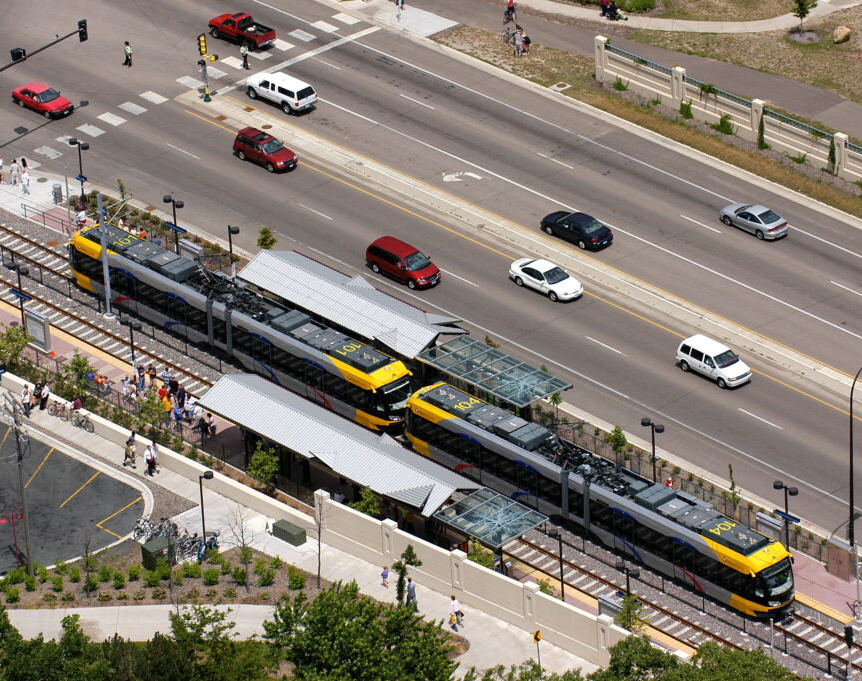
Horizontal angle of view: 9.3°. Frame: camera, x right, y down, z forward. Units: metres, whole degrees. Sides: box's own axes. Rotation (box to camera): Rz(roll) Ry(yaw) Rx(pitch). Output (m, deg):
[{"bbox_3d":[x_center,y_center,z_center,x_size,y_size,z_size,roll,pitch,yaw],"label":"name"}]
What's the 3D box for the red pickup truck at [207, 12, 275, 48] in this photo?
[{"bbox_3d":[-11.809,-19.745,336.171,4.750,1.650,1.780,23,38,39],"label":"red pickup truck"}]

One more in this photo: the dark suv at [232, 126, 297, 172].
[{"bbox_3d":[-10.251,-11.830,329.997,1.760,1.660,4.450,-27,37,-36],"label":"dark suv"}]

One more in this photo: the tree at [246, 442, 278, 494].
[{"bbox_3d":[-8.882,6.738,284.935,1.750,2.950,1.750,-2,28,1],"label":"tree"}]

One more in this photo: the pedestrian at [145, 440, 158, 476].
[{"bbox_3d":[-14.997,6.360,283.986,0.550,1.770,0.420,-18,31,-27],"label":"pedestrian"}]

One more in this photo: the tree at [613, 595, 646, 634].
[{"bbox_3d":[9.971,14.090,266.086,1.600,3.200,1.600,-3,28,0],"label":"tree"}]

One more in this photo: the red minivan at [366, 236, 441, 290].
[{"bbox_3d":[-1.468,-4.462,305.843,1.970,1.750,5.040,-25,36,-36],"label":"red minivan"}]

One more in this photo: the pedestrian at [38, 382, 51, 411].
[{"bbox_3d":[-21.388,3.071,294.099,0.420,1.740,0.500,5,29,13],"label":"pedestrian"}]

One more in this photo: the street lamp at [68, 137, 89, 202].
[{"bbox_3d":[-20.634,-9.531,314.423,0.500,4.800,1.500,-26,36,-36],"label":"street lamp"}]

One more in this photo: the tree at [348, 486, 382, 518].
[{"bbox_3d":[-3.412,8.851,279.558,1.750,2.700,1.700,-3,28,0],"label":"tree"}]

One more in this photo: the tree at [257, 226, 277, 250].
[{"bbox_3d":[-9.357,-4.802,305.926,1.250,3.600,1.250,-26,36,-36],"label":"tree"}]

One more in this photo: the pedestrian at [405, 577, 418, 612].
[{"bbox_3d":[-1.002,13.077,273.086,0.600,1.780,0.500,21,36,36],"label":"pedestrian"}]

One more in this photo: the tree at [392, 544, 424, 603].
[{"bbox_3d":[-1.308,12.629,283.760,1.700,3.950,1.500,-2,30,1],"label":"tree"}]

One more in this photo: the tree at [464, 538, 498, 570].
[{"bbox_3d":[2.729,12.155,284.387,1.750,3.800,1.750,-2,30,1],"label":"tree"}]

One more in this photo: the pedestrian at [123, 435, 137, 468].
[{"bbox_3d":[-16.193,6.035,284.891,0.550,1.620,0.500,23,37,40],"label":"pedestrian"}]

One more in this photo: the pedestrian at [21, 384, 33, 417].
[{"bbox_3d":[-22.397,3.472,294.677,0.500,1.700,0.400,-12,30,-17],"label":"pedestrian"}]

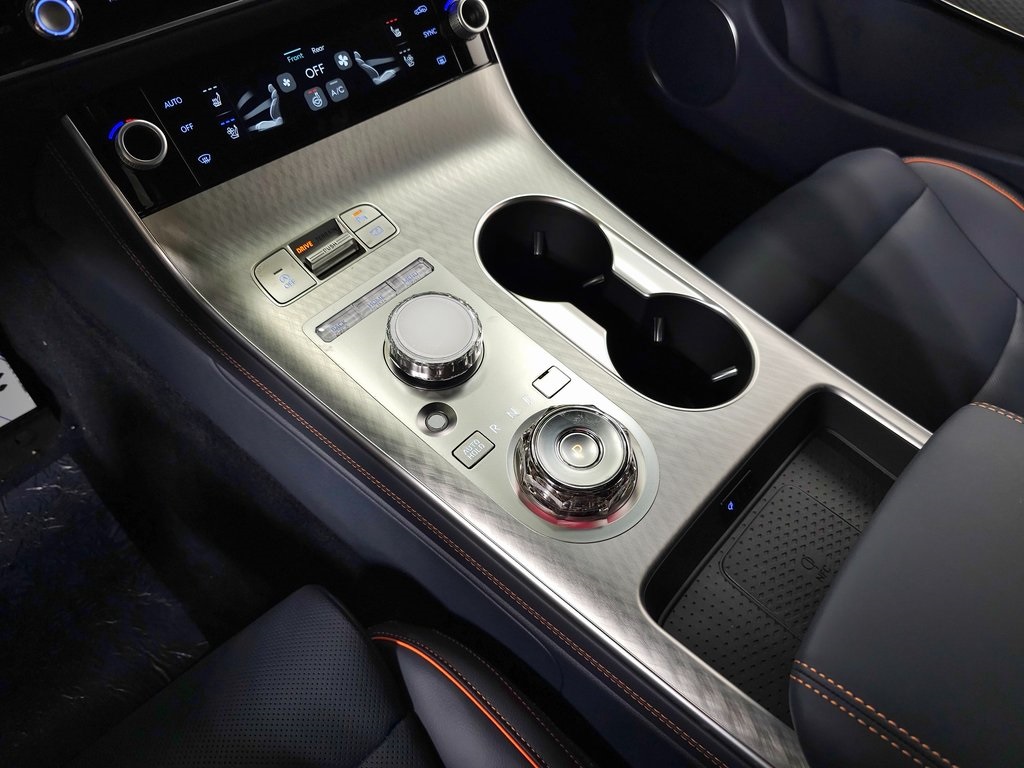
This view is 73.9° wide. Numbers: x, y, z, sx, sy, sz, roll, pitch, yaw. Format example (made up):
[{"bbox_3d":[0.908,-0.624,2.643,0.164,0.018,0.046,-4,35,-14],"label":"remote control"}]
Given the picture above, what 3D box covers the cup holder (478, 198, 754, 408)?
[{"bbox_3d":[0.062,-0.041,0.474,0.210,0.070,0.088,40,64,19],"label":"cup holder"}]

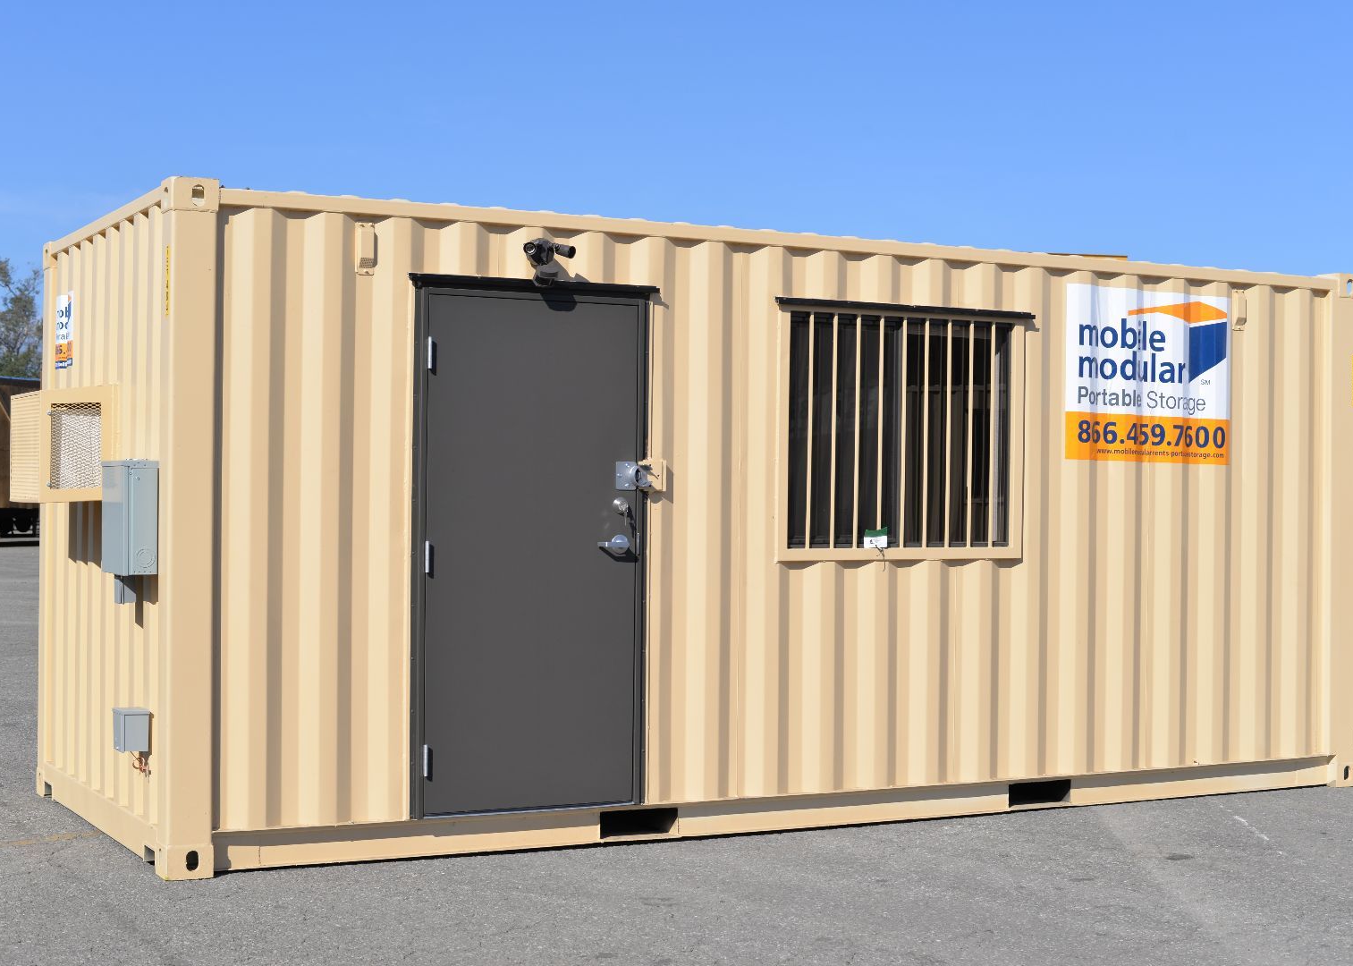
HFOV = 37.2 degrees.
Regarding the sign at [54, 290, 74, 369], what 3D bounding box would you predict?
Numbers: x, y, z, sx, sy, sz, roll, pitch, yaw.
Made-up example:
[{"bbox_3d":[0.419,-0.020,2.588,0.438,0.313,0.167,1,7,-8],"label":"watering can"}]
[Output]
[{"bbox_3d":[-2.794,-0.697,9.188,0.030,0.343,0.380,1,0,-28],"label":"sign"}]

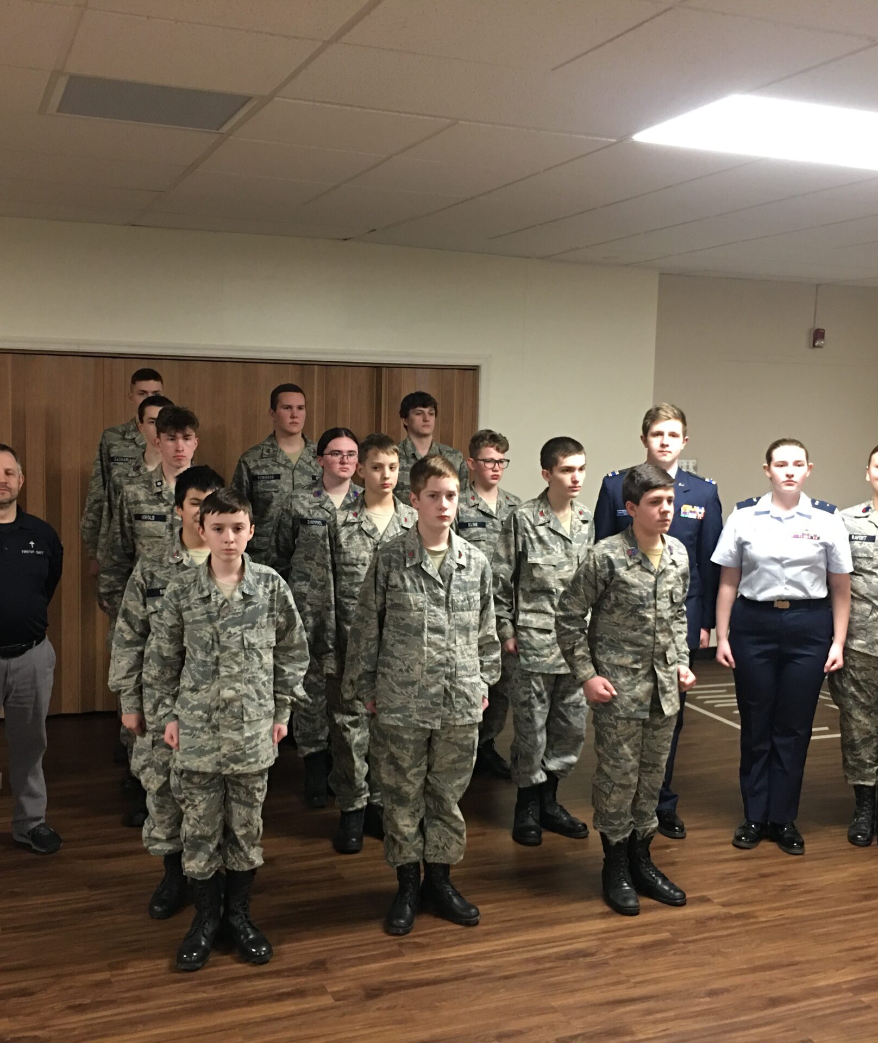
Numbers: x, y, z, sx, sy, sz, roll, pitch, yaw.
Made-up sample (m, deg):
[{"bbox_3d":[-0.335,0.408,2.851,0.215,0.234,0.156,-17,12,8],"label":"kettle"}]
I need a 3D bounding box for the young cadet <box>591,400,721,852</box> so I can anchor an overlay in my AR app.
[{"bbox_3d":[0.894,0.411,4.887,0.530,1.800,0.340,2,6,3],"label":"young cadet"}]

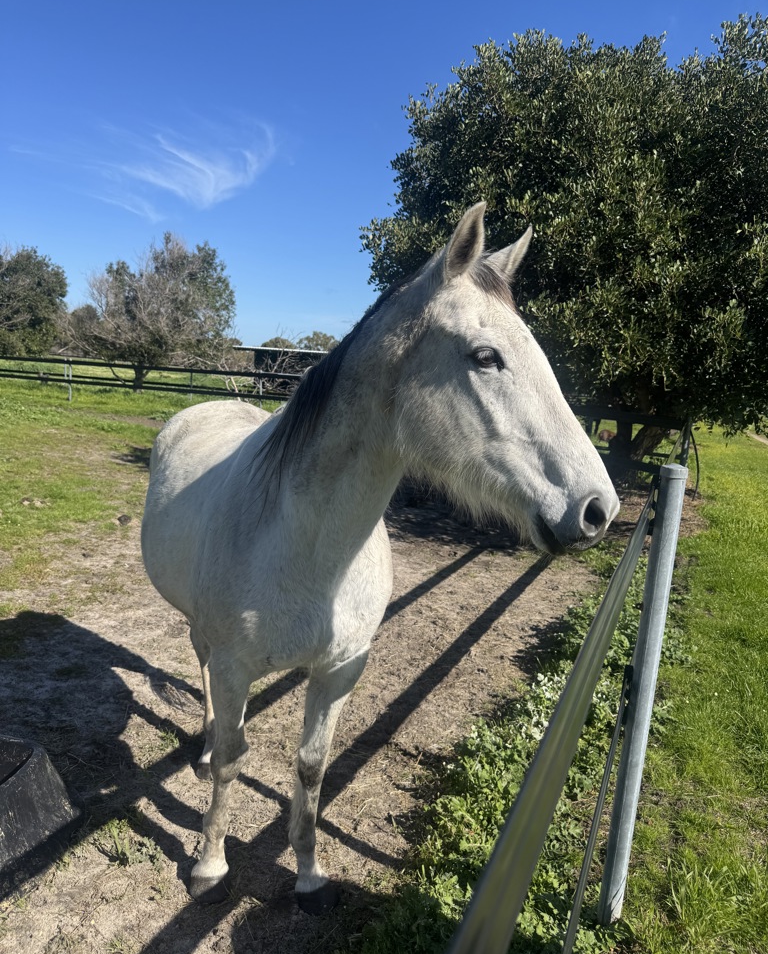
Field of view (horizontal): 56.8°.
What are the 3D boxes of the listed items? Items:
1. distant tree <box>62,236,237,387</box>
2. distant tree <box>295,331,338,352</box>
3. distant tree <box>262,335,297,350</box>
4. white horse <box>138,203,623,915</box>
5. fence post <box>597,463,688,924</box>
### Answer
[{"bbox_3d":[-9.453,-6.513,28.993,6.700,6.640,6.000,5,8,0],"label":"distant tree"},{"bbox_3d":[-7.854,-13.859,83.991,5.600,6.610,5.200,5,8,0],"label":"distant tree"},{"bbox_3d":[-12.542,-13.765,84.055,4.800,5.650,4.600,5,8,0],"label":"distant tree"},{"bbox_3d":[-0.328,0.265,2.245,0.780,1.900,2.060,1,8,-24],"label":"white horse"},{"bbox_3d":[0.739,0.651,2.030,0.070,1.385,0.070,5,8,0],"label":"fence post"}]

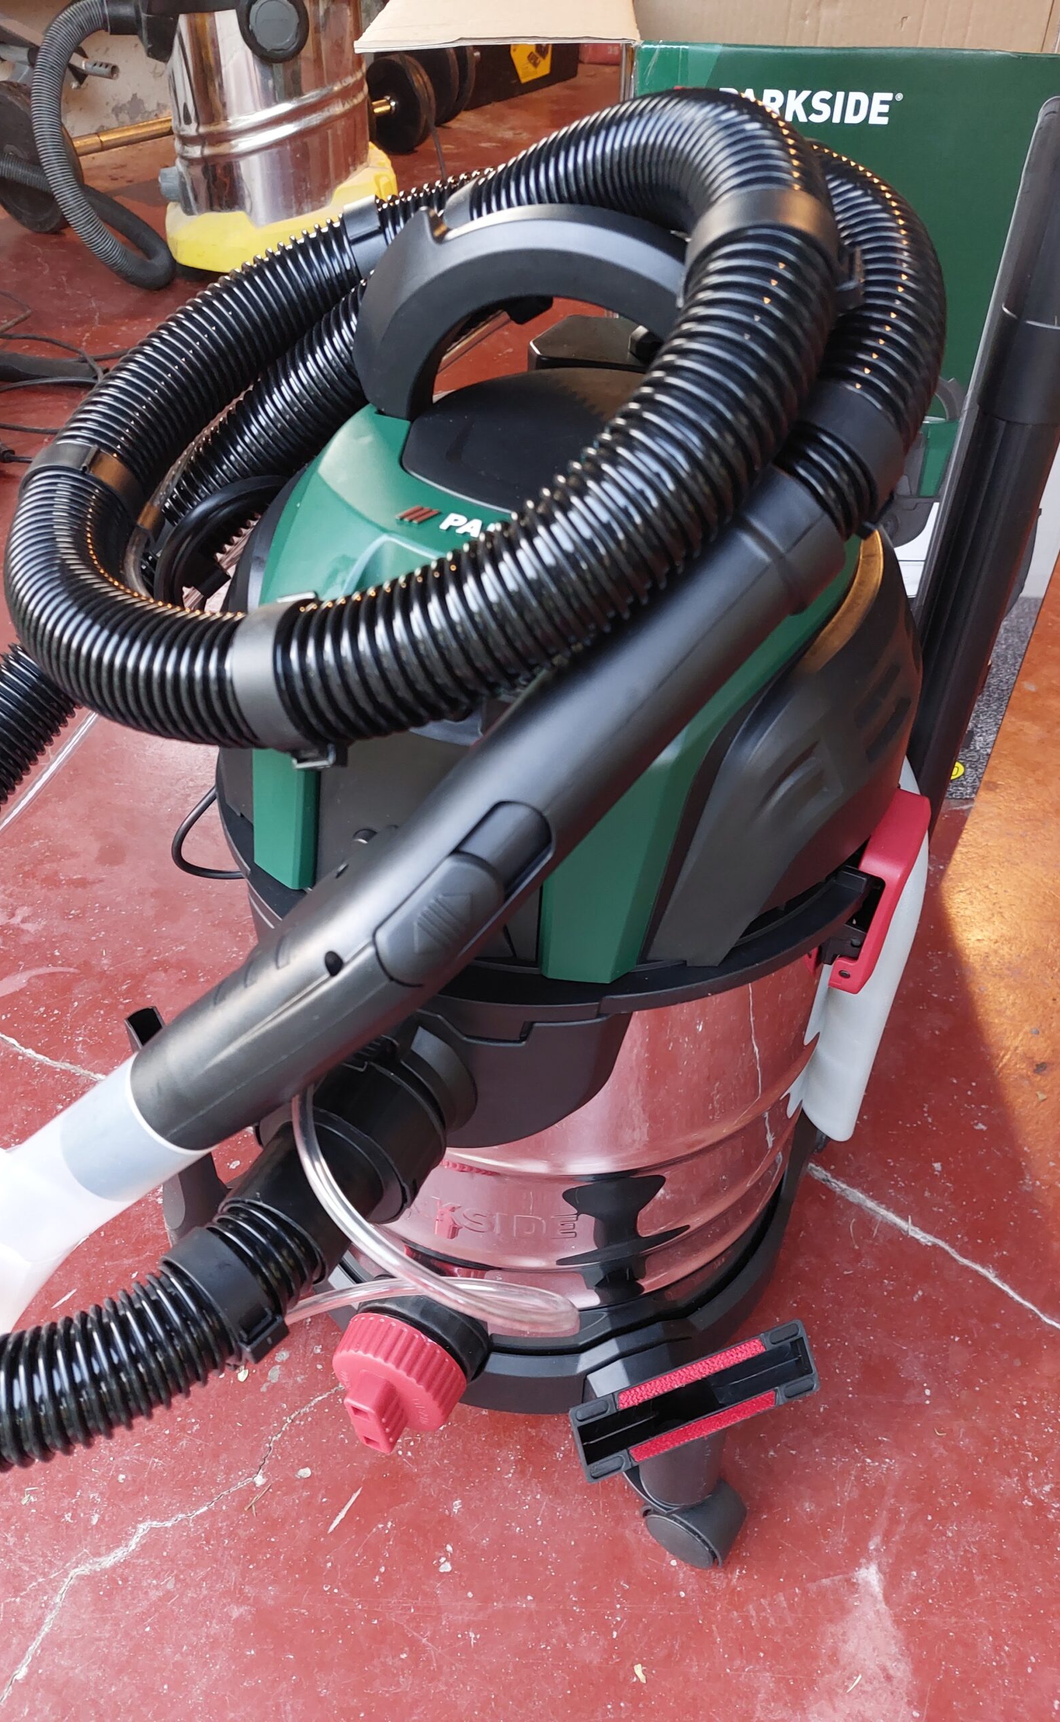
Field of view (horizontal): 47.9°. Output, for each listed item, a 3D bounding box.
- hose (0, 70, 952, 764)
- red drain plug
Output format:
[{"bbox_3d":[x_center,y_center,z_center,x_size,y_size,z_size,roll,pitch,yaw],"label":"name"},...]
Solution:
[{"bbox_3d":[-0.017,-0.210,0.506,0.410,0.205,0.395,0,43,0],"label":"hose"},{"bbox_3d":[-0.068,0.251,0.568,0.064,0.064,0.036,17,46,17],"label":"red drain plug"}]

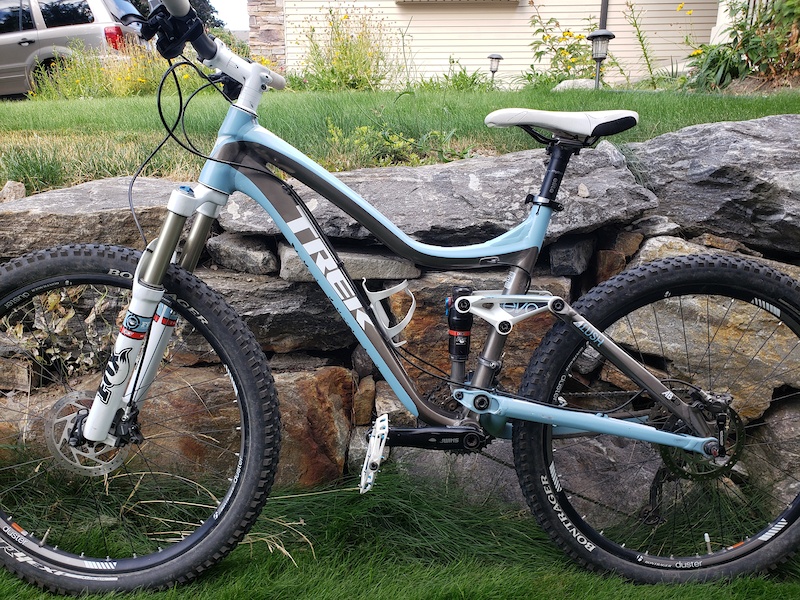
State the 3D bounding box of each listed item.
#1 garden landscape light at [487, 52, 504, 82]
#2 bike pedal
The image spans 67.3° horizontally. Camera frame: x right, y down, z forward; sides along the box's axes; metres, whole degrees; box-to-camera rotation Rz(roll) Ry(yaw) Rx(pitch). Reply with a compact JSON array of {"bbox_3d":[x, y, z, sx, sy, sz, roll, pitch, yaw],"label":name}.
[{"bbox_3d":[0.818,-1.980,5.230,0.140,0.310,0.140,1,13,0],"label":"garden landscape light"},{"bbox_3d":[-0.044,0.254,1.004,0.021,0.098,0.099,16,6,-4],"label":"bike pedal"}]

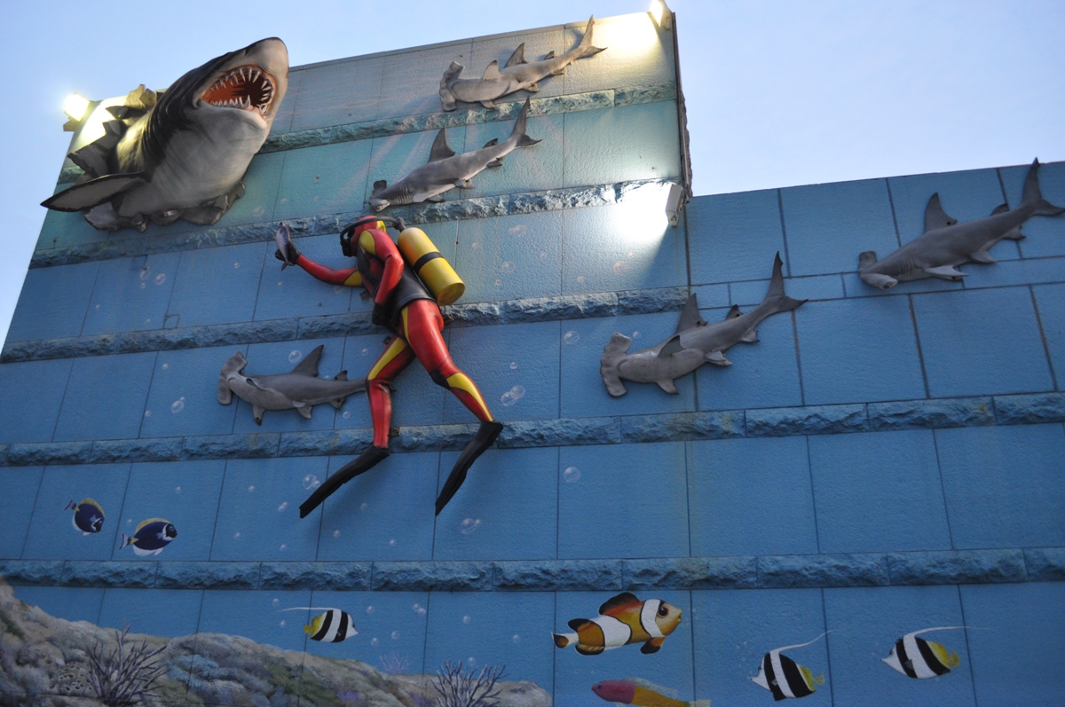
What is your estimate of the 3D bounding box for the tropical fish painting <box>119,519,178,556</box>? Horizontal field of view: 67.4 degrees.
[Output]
[{"bbox_3d":[-2.261,1.082,4.680,0.394,0.228,0.040,-4,-25,11],"label":"tropical fish painting"}]

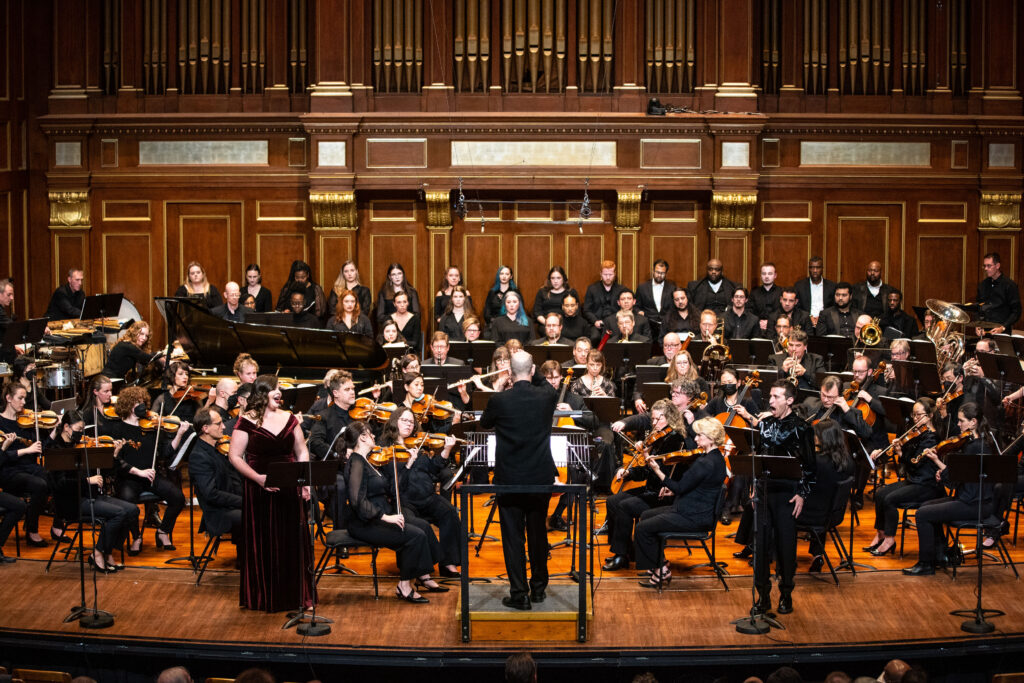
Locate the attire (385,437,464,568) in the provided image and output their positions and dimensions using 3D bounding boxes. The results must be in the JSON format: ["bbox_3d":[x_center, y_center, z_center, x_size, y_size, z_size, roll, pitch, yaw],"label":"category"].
[{"bbox_3d":[-0.727,1.294,16.000,0.660,1.070,0.480,3,7,30],"label":"attire"}]

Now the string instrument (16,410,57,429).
[{"bbox_3d":[-4.044,0.686,17.300,0.590,0.110,0.210,3,36,-9],"label":"string instrument"}]

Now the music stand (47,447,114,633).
[{"bbox_3d":[-3.098,1.341,14.330,0.510,1.207,0.400,0,6,-5],"label":"music stand"}]

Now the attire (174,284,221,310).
[{"bbox_3d":[-3.338,-0.278,21.200,0.500,0.650,0.310,0,6,-6],"label":"attire"}]

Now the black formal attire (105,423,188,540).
[{"bbox_3d":[-3.117,1.168,16.875,0.620,1.023,0.530,5,8,42],"label":"black formal attire"}]

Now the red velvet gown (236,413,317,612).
[{"bbox_3d":[-1.744,1.239,14.734,0.570,1.426,0.460,-3,7,-25],"label":"red velvet gown"}]

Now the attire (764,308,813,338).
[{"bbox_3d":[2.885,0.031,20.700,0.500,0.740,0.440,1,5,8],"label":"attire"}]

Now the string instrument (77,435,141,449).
[{"bbox_3d":[-3.321,0.821,16.350,0.590,0.110,0.210,8,33,-22],"label":"string instrument"}]

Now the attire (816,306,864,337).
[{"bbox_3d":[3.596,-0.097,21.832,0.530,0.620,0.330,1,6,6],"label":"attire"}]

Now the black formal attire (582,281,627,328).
[{"bbox_3d":[1.017,-0.270,21.200,0.500,0.750,0.340,0,5,2],"label":"black formal attire"}]

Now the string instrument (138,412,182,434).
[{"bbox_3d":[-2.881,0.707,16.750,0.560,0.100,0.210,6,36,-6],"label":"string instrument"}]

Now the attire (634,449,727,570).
[{"bbox_3d":[1.293,1.292,15.280,0.700,0.932,0.480,0,6,-2],"label":"attire"}]

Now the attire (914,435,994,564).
[{"bbox_3d":[3.562,1.264,16.030,0.620,1.060,0.460,-2,6,-16],"label":"attire"}]

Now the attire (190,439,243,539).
[{"bbox_3d":[-2.196,1.269,15.700,0.680,1.000,0.500,2,6,21],"label":"attire"}]

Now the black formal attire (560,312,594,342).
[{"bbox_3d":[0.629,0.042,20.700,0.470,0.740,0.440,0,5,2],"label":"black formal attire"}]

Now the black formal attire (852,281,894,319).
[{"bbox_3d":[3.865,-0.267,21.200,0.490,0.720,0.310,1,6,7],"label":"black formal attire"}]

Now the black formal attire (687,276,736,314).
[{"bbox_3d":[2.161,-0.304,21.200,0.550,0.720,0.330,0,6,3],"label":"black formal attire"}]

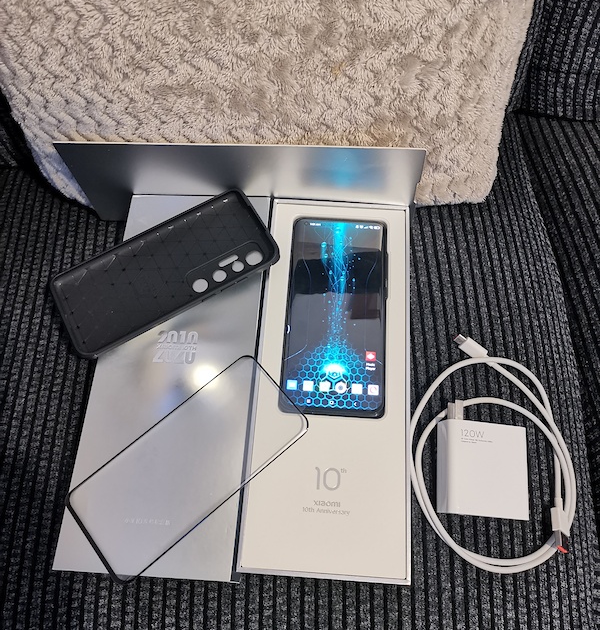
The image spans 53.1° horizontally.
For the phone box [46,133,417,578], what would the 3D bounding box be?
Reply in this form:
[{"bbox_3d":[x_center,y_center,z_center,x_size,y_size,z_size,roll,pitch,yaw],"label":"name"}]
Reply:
[{"bbox_3d":[-0.054,0.029,0.441,0.277,0.102,0.299,3,66,3],"label":"phone box"}]

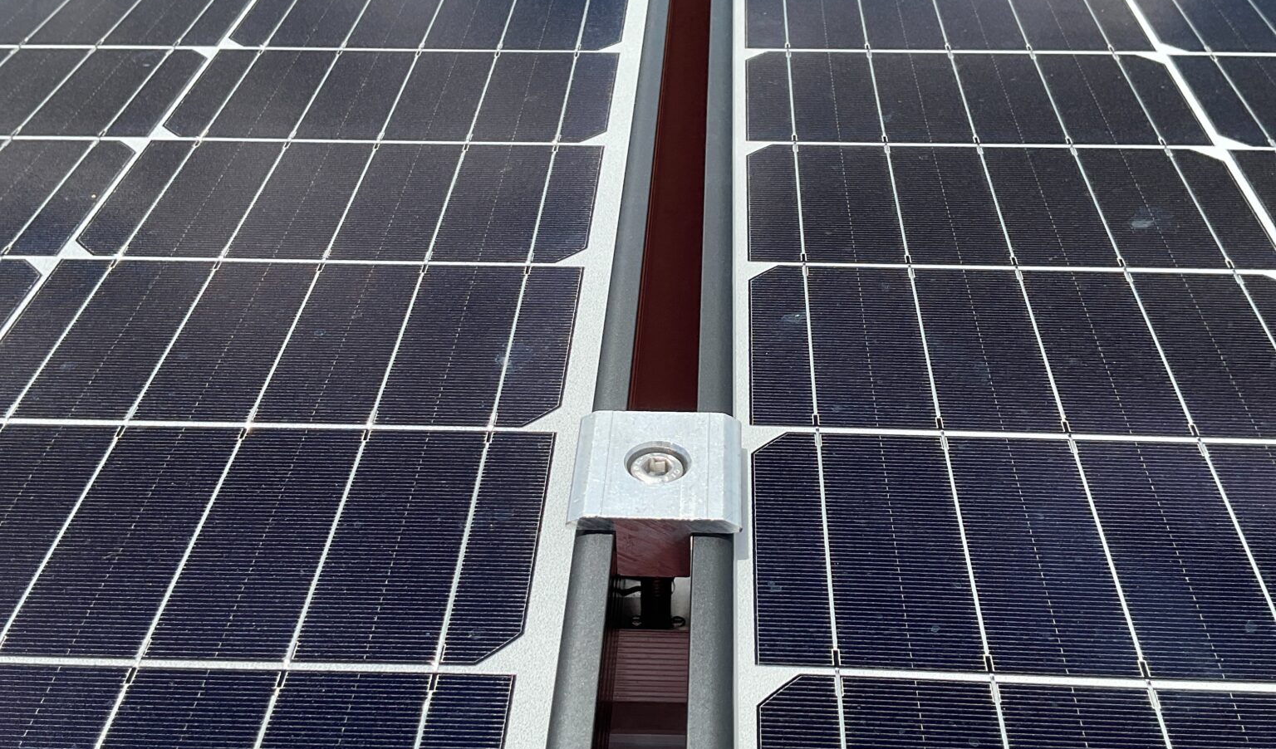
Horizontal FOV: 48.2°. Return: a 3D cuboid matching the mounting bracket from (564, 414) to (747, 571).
[{"bbox_3d":[0.005,0.028,0.343,0.040,0.018,0.040,1,35,3],"label":"mounting bracket"}]

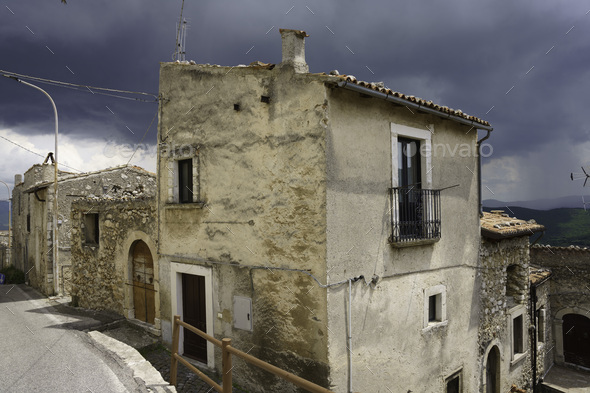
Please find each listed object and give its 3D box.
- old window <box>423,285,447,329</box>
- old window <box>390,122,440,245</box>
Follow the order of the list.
[{"bbox_3d":[3.248,2.575,9.239,0.970,0.930,0.180,0,-1,-39],"label":"old window"},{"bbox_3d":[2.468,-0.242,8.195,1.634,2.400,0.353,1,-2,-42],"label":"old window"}]

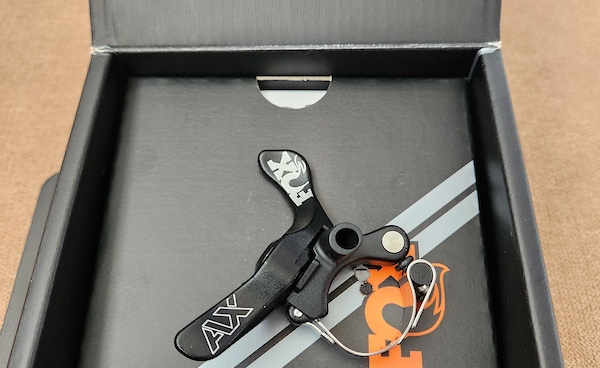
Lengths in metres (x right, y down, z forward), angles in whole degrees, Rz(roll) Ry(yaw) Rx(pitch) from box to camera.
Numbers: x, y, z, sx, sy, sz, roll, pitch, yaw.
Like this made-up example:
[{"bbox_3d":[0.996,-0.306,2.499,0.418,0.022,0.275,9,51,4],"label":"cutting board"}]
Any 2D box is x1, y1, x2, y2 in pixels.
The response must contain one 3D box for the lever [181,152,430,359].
[{"bbox_3d":[0.001,0.028,0.153,0.067,0.027,0.069,27,70,13],"label":"lever"}]

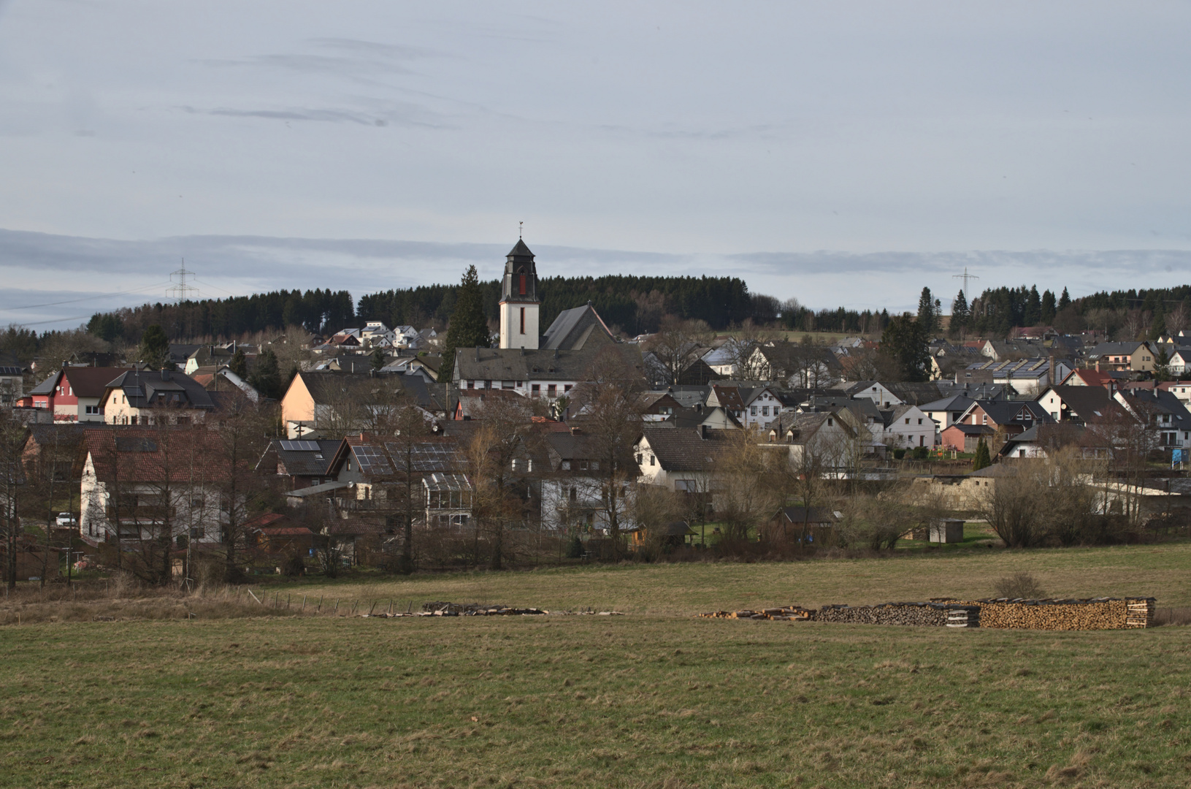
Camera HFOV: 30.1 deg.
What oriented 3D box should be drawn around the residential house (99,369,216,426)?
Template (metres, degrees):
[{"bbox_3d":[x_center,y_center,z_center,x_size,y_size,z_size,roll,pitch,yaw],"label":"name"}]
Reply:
[{"bbox_3d":[-59.920,0.640,303.000,12.700,8.030,10.000,0,0,-36],"label":"residential house"}]

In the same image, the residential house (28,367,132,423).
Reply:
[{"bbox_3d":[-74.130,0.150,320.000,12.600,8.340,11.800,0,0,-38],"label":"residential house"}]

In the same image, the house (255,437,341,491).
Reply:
[{"bbox_3d":[-31.400,8.430,243.000,9.800,7.150,8.400,0,0,-35],"label":"house"}]

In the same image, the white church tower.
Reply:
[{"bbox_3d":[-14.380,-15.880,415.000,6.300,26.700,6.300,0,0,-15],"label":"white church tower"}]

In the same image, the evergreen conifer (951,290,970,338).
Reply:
[{"bbox_3d":[145.110,-31.590,880.000,7.600,19.980,7.400,0,0,0],"label":"evergreen conifer"}]

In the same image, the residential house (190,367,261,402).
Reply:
[{"bbox_3d":[-61.380,-1.070,358.000,11.300,7.070,10.500,0,0,-39],"label":"residential house"}]

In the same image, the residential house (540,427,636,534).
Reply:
[{"bbox_3d":[-0.710,9.250,241.000,10.300,11.350,10.000,0,0,-2],"label":"residential house"}]

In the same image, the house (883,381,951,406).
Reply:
[{"bbox_3d":[58.480,1.960,405.000,11.000,8.510,9.000,0,0,-17],"label":"house"}]

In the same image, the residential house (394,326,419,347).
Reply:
[{"bbox_3d":[-82.840,-25.180,970.000,8.500,9.580,9.500,0,0,-43],"label":"residential house"}]

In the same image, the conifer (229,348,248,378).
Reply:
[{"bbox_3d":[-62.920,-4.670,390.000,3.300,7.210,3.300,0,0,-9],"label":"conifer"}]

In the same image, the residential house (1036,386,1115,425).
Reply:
[{"bbox_3d":[82.840,3.260,374.000,13.500,9.360,13.000,0,0,-40],"label":"residential house"}]

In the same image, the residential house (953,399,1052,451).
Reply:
[{"bbox_3d":[63.430,4.860,345.000,13.000,7.830,9.300,0,0,-36],"label":"residential house"}]

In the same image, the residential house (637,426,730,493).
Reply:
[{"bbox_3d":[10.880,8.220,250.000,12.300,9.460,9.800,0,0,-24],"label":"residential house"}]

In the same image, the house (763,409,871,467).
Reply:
[{"bbox_3d":[30.550,7.060,314.000,10.000,9.510,10.500,0,0,-34],"label":"house"}]

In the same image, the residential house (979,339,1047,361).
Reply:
[{"bbox_3d":[110.380,-10.510,585.000,17.000,7.500,9.000,0,0,-24],"label":"residential house"}]

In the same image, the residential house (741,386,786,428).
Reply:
[{"bbox_3d":[28.170,3.160,386.000,7.800,9.090,9.000,0,0,-20],"label":"residential house"}]

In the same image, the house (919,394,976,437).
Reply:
[{"bbox_3d":[63.840,4.320,388.000,10.800,8.810,10.800,0,0,-17],"label":"house"}]

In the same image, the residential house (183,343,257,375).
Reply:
[{"bbox_3d":[-84.870,-6.390,495.000,12.500,8.950,9.500,0,0,-33],"label":"residential house"}]

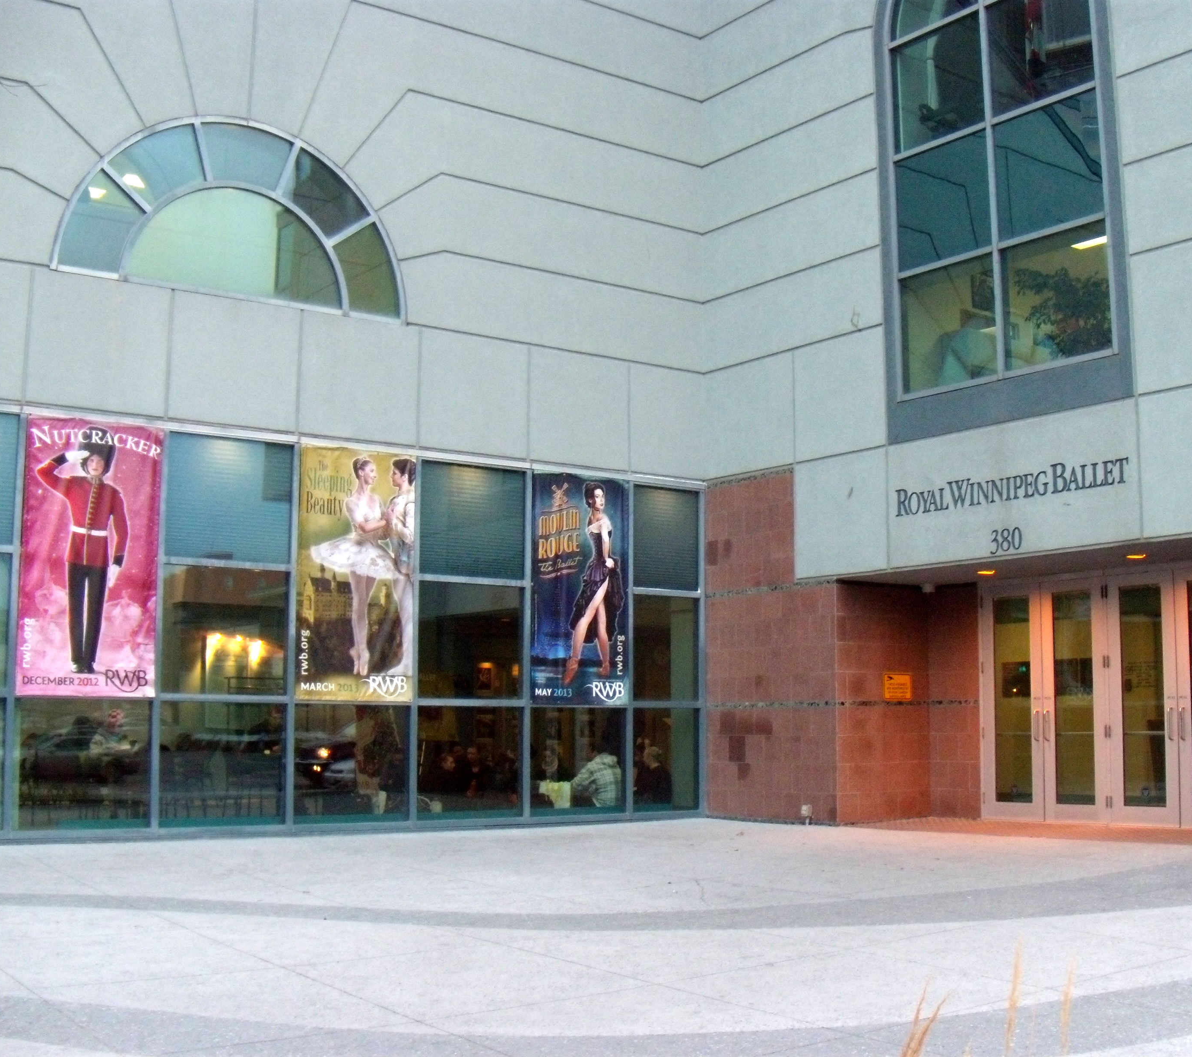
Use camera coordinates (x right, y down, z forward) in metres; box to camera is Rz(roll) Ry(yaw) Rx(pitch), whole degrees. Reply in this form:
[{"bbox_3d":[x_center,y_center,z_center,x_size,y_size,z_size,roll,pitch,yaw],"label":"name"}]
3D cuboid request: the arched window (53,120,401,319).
[{"bbox_3d":[-3.329,-3.018,13.849,3.447,1.723,0.150,5,-8,-35],"label":"arched window"}]

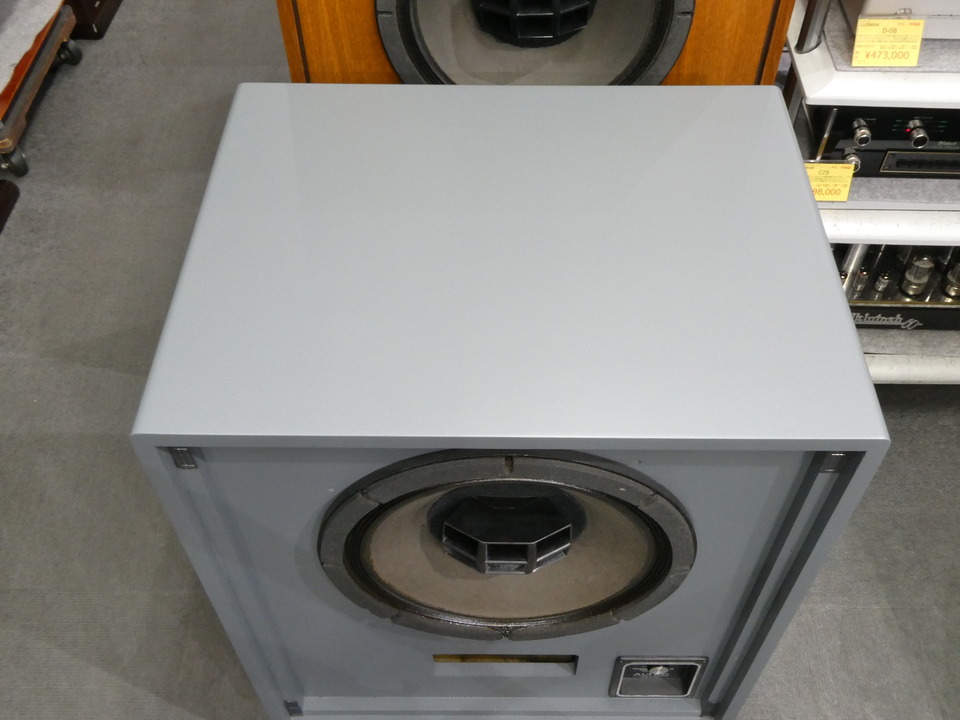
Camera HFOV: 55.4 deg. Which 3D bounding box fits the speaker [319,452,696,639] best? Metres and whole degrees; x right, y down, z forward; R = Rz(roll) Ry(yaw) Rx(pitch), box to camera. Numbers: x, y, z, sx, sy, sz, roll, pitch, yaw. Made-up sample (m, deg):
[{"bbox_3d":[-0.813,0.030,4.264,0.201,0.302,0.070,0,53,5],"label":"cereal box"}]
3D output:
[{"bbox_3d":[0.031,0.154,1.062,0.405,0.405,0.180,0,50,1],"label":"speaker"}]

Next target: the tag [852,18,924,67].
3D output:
[{"bbox_3d":[0.563,-0.436,1.262,0.089,0.061,0.004,1,20,1],"label":"tag"}]

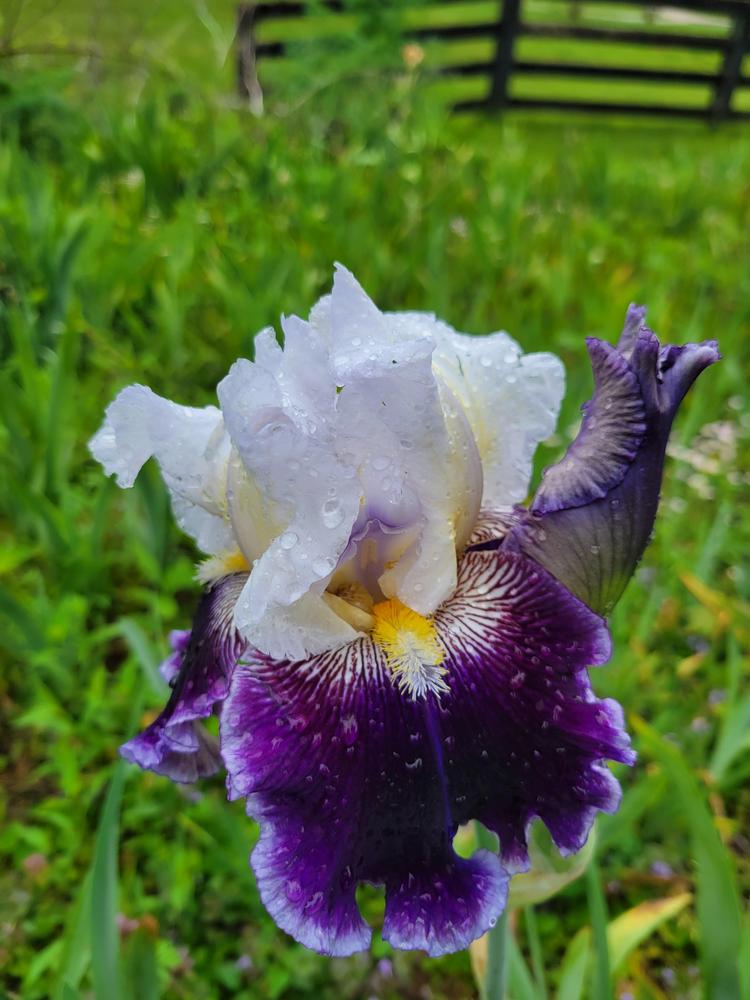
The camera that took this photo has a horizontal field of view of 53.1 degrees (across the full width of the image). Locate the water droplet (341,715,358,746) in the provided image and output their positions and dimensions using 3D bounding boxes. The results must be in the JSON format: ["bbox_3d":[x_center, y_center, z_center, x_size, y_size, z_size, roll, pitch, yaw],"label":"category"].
[{"bbox_3d":[-0.006,0.058,0.190,0.004,0.008,0.003,2,33,0],"label":"water droplet"}]

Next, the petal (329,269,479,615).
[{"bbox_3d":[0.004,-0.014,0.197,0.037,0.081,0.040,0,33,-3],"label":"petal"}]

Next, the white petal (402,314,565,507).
[{"bbox_3d":[0.030,-0.027,0.222,0.044,0.050,0.030,-3,33,-7],"label":"white petal"}]

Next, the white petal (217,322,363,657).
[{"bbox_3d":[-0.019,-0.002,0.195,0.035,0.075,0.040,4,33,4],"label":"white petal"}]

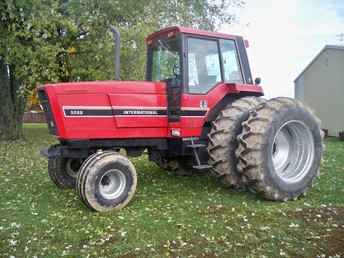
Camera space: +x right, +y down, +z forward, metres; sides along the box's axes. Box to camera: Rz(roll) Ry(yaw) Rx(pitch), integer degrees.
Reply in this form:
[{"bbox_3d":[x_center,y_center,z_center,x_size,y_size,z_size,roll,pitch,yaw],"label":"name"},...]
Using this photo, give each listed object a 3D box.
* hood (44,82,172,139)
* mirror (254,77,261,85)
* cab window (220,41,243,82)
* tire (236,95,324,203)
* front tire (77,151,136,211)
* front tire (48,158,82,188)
[{"bbox_3d":[-1.157,-0.363,6.074,2.132,1.000,0.775,-2,4,-32],"label":"hood"},{"bbox_3d":[1.653,-0.932,6.688,0.102,0.153,0.122,-2,4,-32],"label":"mirror"},{"bbox_3d":[1.114,-1.276,6.574,0.581,0.796,0.061,-2,4,-32],"label":"cab window"},{"bbox_3d":[1.891,0.366,5.973,1.790,1.790,0.500,-2,4,-32],"label":"tire"},{"bbox_3d":[-0.948,0.804,5.220,0.954,0.954,0.342,-3,5,-42],"label":"front tire"},{"bbox_3d":[-1.891,0.704,6.751,0.954,0.954,0.342,-3,5,-42],"label":"front tire"}]

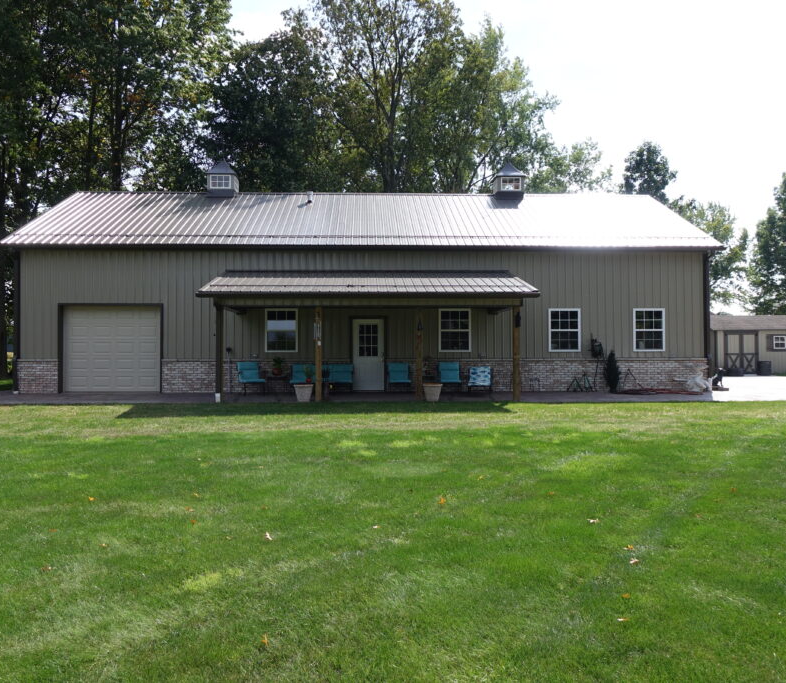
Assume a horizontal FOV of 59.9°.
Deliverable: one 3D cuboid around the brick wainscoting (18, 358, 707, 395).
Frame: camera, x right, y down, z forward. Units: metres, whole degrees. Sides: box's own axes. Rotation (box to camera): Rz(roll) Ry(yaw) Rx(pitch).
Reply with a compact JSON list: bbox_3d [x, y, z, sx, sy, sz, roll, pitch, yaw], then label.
[{"bbox_3d":[-0.760,0.993,19.380,19.570,0.940,0.140,0,-1,-1],"label":"brick wainscoting"}]

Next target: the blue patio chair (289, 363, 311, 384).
[{"bbox_3d":[-2.420,0.970,18.250,0.700,0.820,0.700,0,0,-2],"label":"blue patio chair"}]

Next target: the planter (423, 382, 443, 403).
[{"bbox_3d":[0.976,1.224,16.450,0.480,0.460,0.480,0,-1,-1],"label":"planter"}]

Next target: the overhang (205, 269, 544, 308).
[{"bbox_3d":[-0.610,-1.450,17.580,8.000,1.170,3.500,0,0,-1],"label":"overhang"}]

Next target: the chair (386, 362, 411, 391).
[{"bbox_3d":[0.170,0.930,18.450,0.660,0.840,0.700,0,0,-9],"label":"chair"}]

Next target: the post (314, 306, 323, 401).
[{"bbox_3d":[-1.780,0.300,16.340,0.145,2.290,0.145,0,-1,-1],"label":"post"}]

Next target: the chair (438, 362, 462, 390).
[{"bbox_3d":[1.565,0.990,18.750,0.660,0.860,0.700,0,-1,-1],"label":"chair"}]

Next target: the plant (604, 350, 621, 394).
[{"bbox_3d":[6.030,0.850,18.800,0.460,1.190,0.460,0,0,-1],"label":"plant"}]

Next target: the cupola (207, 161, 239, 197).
[{"bbox_3d":[-5.900,-5.630,23.900,1.030,1.420,1.030,0,-1,-1],"label":"cupola"}]

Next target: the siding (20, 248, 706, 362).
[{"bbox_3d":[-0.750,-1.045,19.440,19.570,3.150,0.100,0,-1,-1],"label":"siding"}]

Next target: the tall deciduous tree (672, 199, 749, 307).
[{"bbox_3d":[20.757,-3.959,47.000,7.900,11.800,7.800,0,-1,-1],"label":"tall deciduous tree"}]

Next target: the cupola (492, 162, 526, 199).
[{"bbox_3d":[4.090,-5.620,24.000,1.030,1.370,1.030,0,0,-1],"label":"cupola"}]

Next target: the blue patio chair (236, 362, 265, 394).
[{"bbox_3d":[-3.850,1.010,18.500,0.660,0.880,0.720,0,-1,-24],"label":"blue patio chair"}]

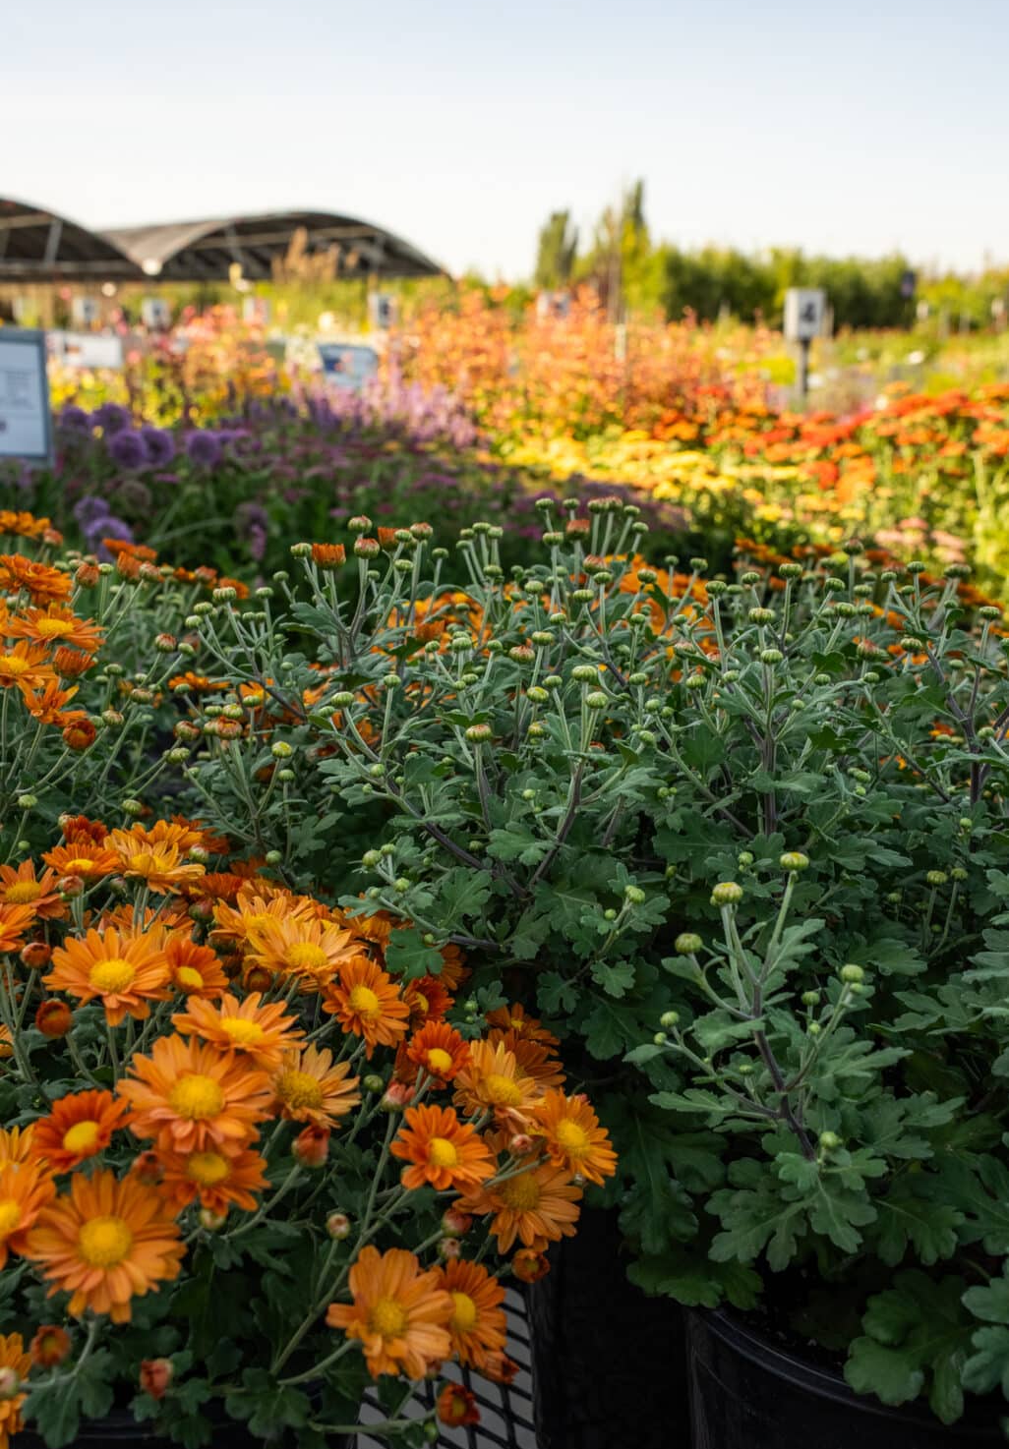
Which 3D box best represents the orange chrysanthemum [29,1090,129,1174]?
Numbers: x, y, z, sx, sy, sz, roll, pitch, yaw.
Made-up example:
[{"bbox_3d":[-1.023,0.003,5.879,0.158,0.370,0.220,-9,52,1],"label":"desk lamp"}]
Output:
[{"bbox_3d":[-0.148,0.142,0.615,0.036,0.018,0.036,-9,36,2],"label":"orange chrysanthemum"}]

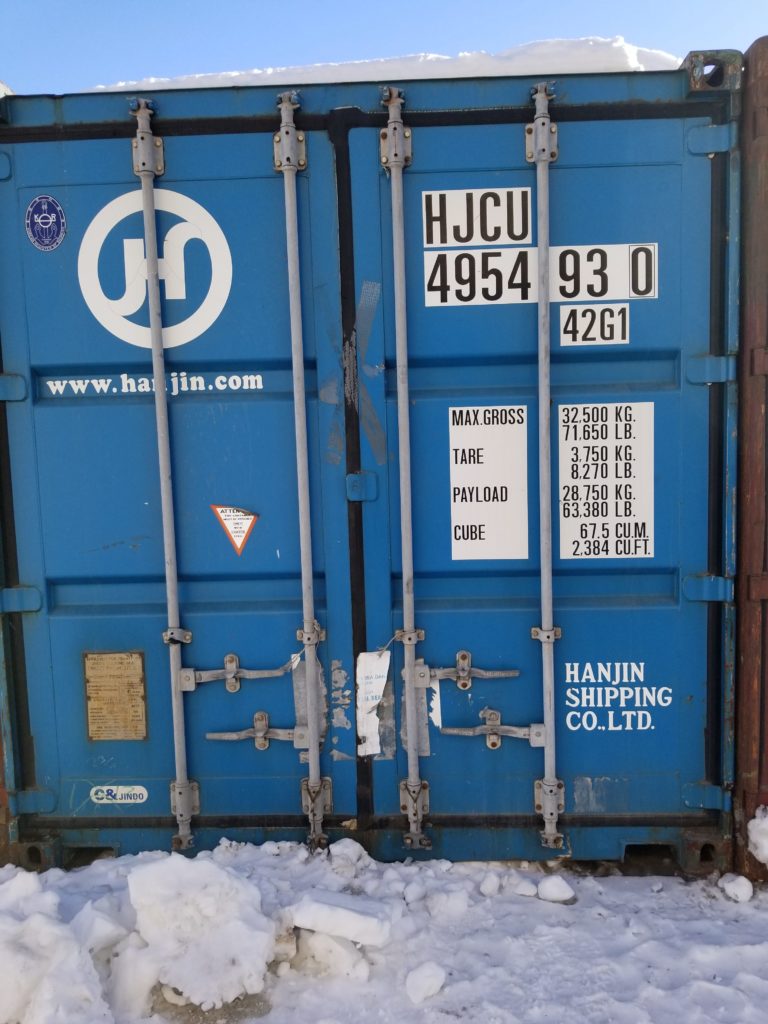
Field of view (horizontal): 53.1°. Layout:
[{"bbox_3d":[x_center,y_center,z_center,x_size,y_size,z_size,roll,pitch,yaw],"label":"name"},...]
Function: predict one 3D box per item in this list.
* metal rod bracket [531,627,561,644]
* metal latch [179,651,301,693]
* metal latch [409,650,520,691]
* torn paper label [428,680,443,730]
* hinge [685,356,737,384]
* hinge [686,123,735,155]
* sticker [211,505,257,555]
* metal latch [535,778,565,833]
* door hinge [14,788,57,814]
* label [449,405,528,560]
[{"bbox_3d":[0.535,0.407,2.532,0.098,0.054,0.050,-1,6,2],"label":"metal rod bracket"},{"bbox_3d":[-0.479,0.533,2.546,0.387,0.119,0.060,-2,5,1],"label":"metal latch"},{"bbox_3d":[0.259,0.522,2.529,0.369,0.120,0.060,-2,5,1],"label":"metal latch"},{"bbox_3d":[0.173,0.645,2.570,0.043,0.167,0.005,-2,5,1],"label":"torn paper label"},{"bbox_3d":[1.034,-0.448,2.430,0.147,0.080,0.045,-2,5,1],"label":"hinge"},{"bbox_3d":[1.008,-1.147,2.372,0.146,0.085,0.040,-1,6,2],"label":"hinge"},{"bbox_3d":[-0.497,0.062,2.564,0.160,0.172,0.008,-1,6,2],"label":"sticker"},{"bbox_3d":[0.552,0.980,2.563,0.100,0.167,0.065,-2,5,1],"label":"metal latch"},{"bbox_3d":[-1.208,1.003,2.663,0.154,0.088,0.040,-1,5,2],"label":"door hinge"},{"bbox_3d":[0.343,-0.094,2.517,0.256,0.508,0.008,-1,5,2],"label":"label"}]

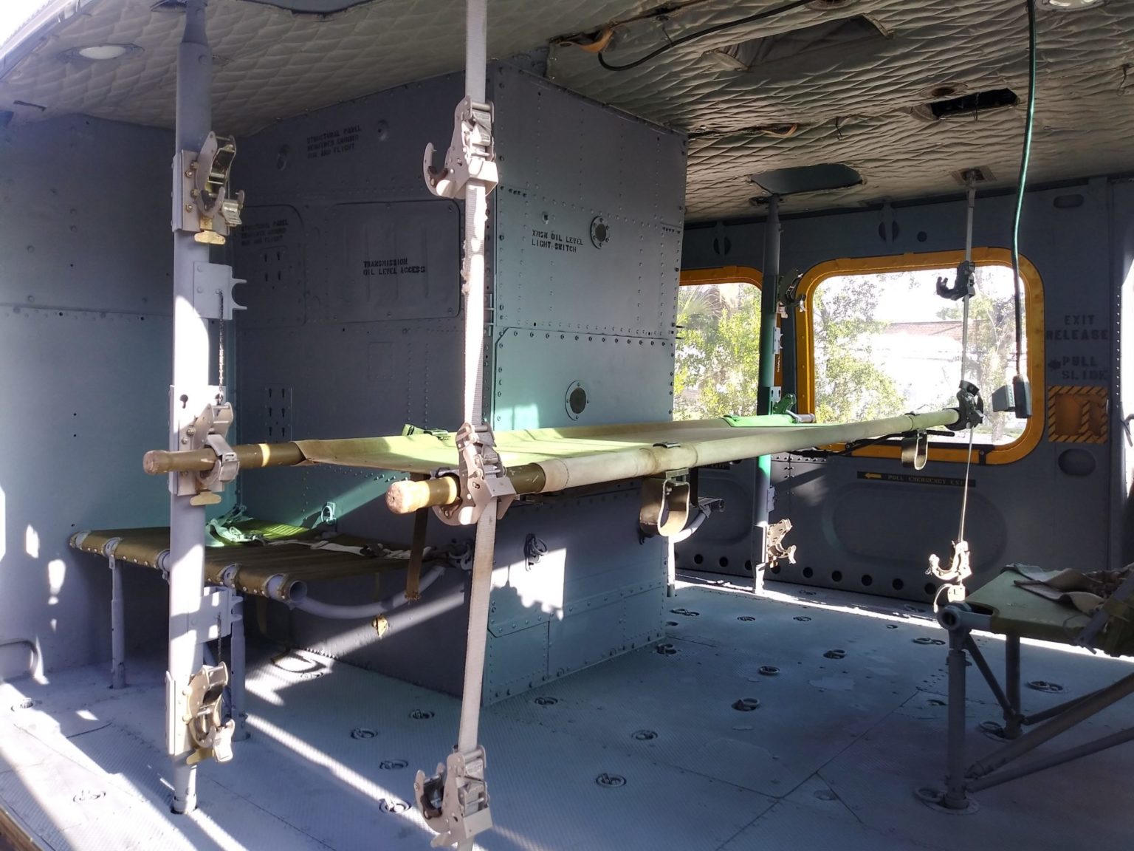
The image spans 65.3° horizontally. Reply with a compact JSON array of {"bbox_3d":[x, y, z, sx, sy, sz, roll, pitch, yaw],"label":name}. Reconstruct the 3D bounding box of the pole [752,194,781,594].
[{"bbox_3d":[0.650,-0.093,2.878,0.055,1.283,0.055,3,3,38],"label":"pole"}]

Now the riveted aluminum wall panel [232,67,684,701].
[{"bbox_3d":[-0.287,-0.104,2.306,0.879,1.295,0.708,3,3,38],"label":"riveted aluminum wall panel"}]

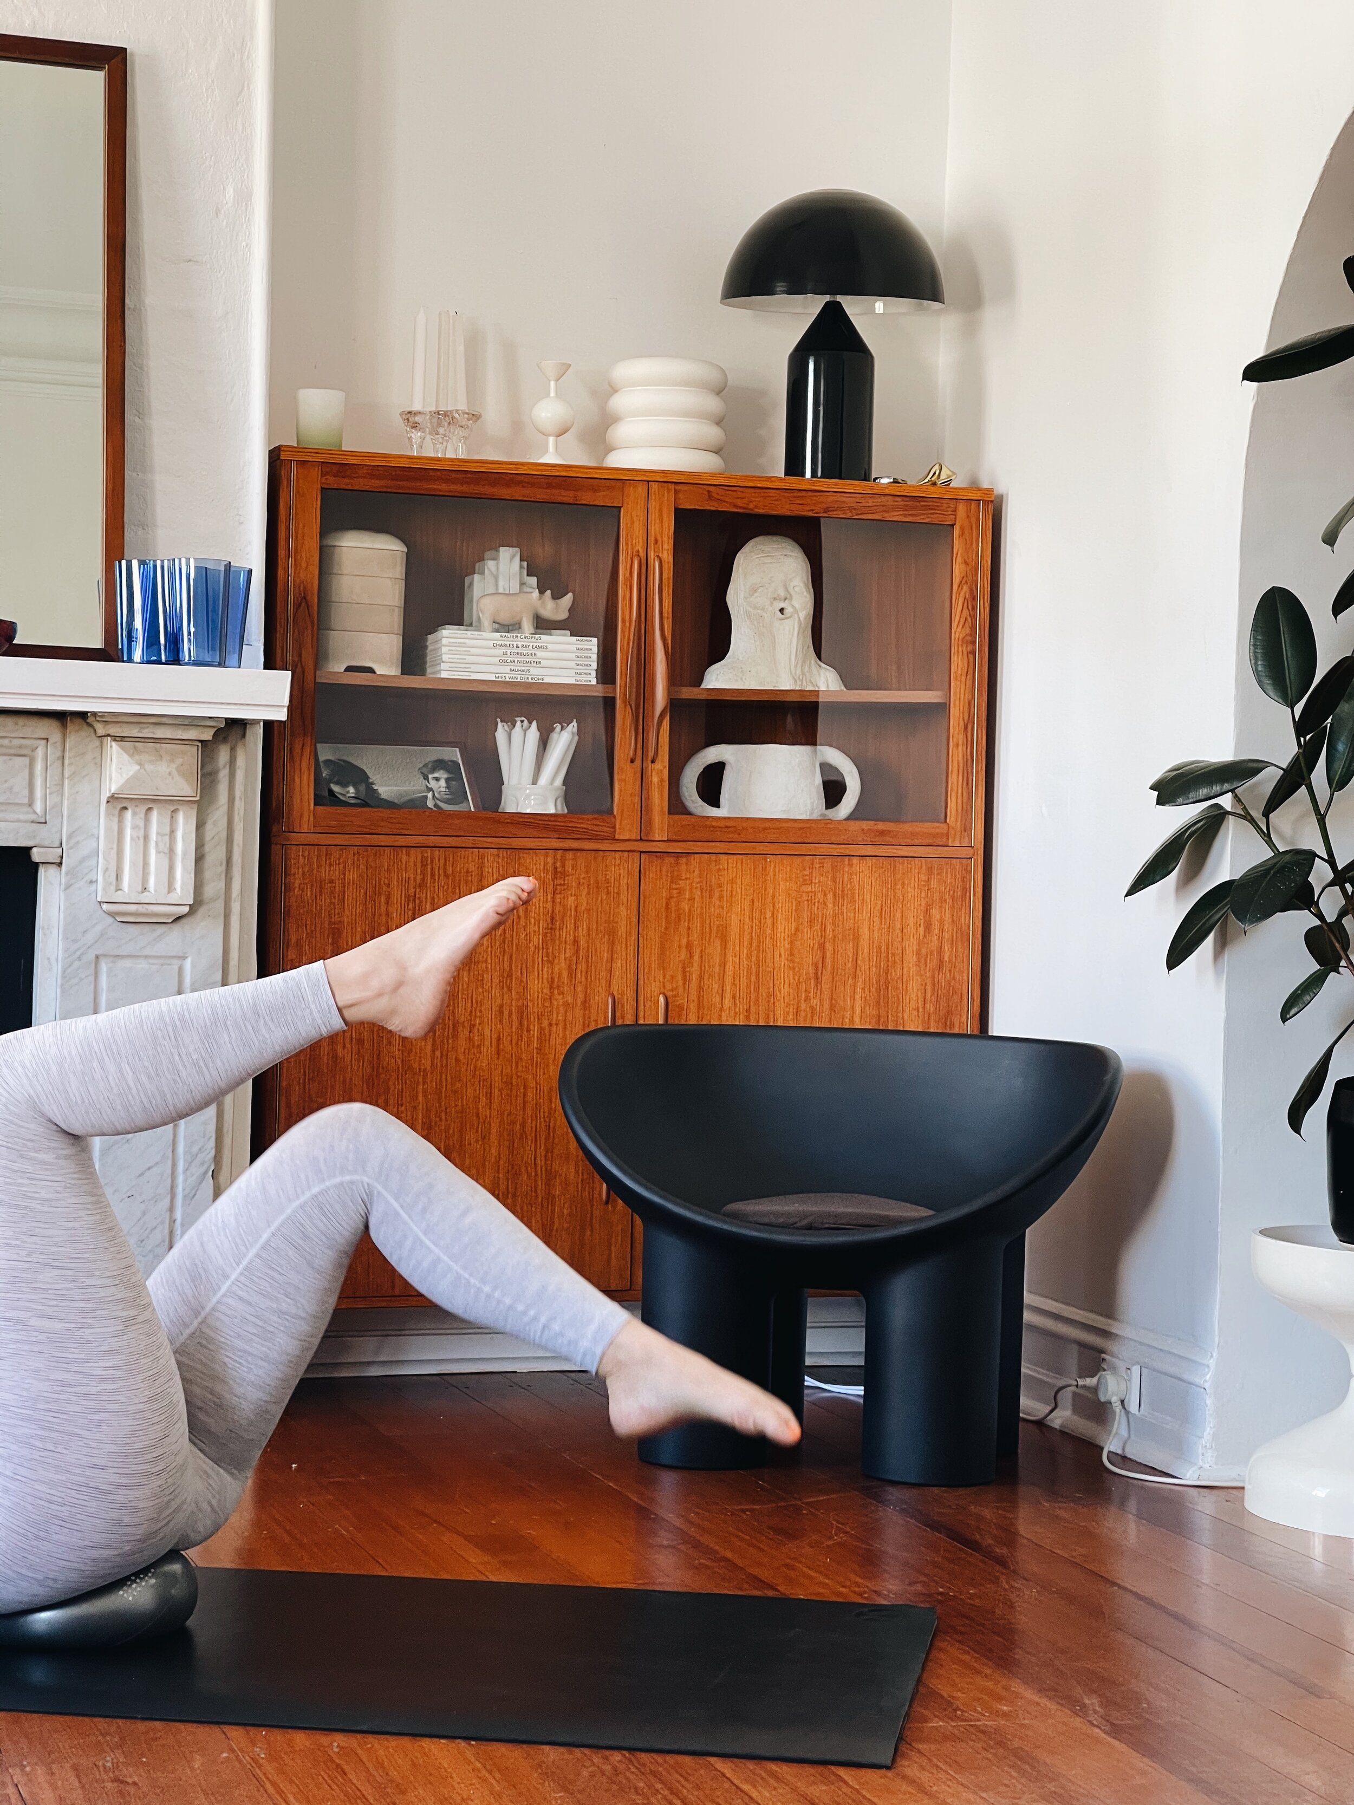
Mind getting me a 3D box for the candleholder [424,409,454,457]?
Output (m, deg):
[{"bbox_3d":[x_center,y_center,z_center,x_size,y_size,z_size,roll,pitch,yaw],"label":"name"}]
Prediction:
[{"bbox_3d":[-0.385,-0.760,5.420,0.050,0.085,0.050,1,1,-18],"label":"candleholder"}]

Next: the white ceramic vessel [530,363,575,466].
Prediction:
[{"bbox_3d":[-0.205,-0.790,5.442,0.071,0.183,0.071,1,2,0],"label":"white ceramic vessel"}]

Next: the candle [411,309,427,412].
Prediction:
[{"bbox_3d":[-0.415,-0.864,5.345,0.023,0.174,0.023,1,2,-19],"label":"candle"}]

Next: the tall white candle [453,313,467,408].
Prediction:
[{"bbox_3d":[-0.353,-0.876,5.420,0.023,0.168,0.023,1,1,-18],"label":"tall white candle"}]

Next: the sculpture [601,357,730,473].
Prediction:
[{"bbox_3d":[-0.020,-0.799,5.538,0.200,0.205,0.200,1,2,0],"label":"sculpture"}]

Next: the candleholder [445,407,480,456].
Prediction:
[{"bbox_3d":[-0.346,-0.759,5.420,0.054,0.085,0.054,1,1,0],"label":"candleholder"}]

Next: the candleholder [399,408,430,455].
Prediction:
[{"bbox_3d":[-0.421,-0.747,5.347,0.050,0.091,0.050,1,2,-19],"label":"candleholder"}]

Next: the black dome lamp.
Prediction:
[{"bbox_3d":[0.254,-0.941,5.581,0.377,0.500,0.377,1,2,0],"label":"black dome lamp"}]

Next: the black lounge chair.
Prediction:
[{"bbox_3d":[0.250,0.516,5.020,0.850,0.630,0.580,2,2,12],"label":"black lounge chair"}]

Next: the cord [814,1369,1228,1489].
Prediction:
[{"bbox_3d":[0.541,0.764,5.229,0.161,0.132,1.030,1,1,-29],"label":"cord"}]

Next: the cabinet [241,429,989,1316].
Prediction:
[{"bbox_3d":[-0.125,-0.016,5.521,1.200,1.365,0.400,1,2,-19],"label":"cabinet"}]

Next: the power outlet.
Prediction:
[{"bbox_3d":[0.669,0.729,5.051,0.025,0.074,0.117,1,1,-18],"label":"power outlet"}]

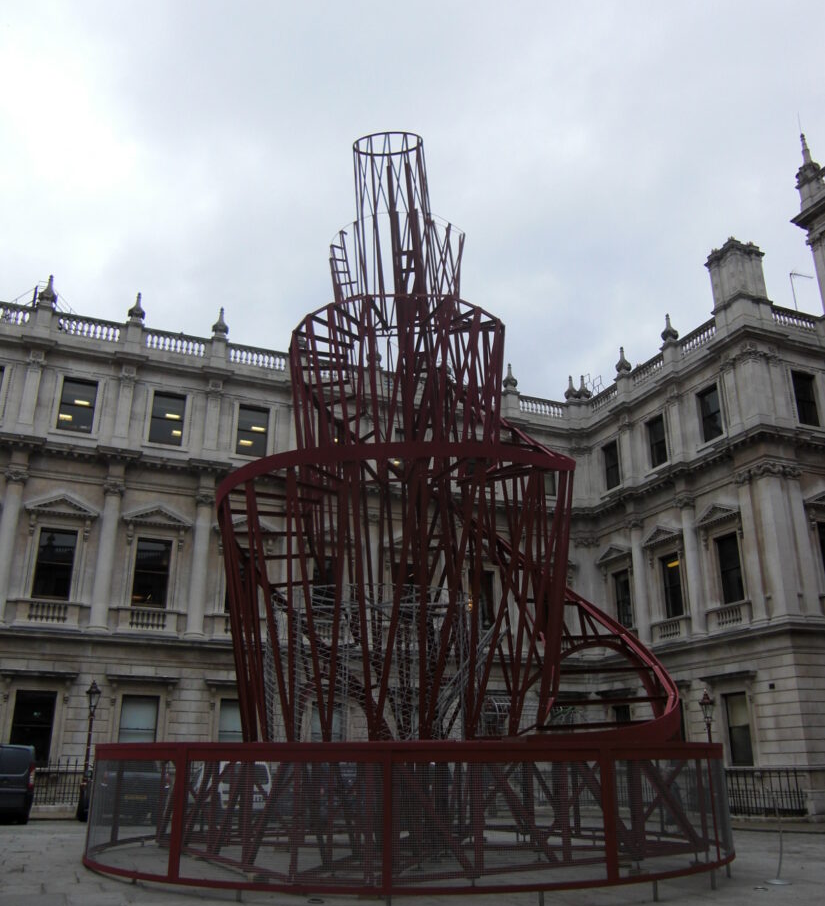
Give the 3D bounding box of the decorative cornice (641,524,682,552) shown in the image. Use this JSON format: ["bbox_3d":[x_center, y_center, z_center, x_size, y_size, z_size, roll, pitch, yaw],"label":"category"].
[{"bbox_3d":[9.337,3.058,33.259,0.356,0.759,2.356,8,-22,-22],"label":"decorative cornice"}]

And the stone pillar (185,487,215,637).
[{"bbox_3d":[-7.148,3.684,29.933,0.640,5.015,0.450,8,-22,-22],"label":"stone pillar"}]

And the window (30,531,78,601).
[{"bbox_3d":[-11.348,3.534,28.206,1.130,2.309,0.200,8,-22,-22],"label":"window"}]

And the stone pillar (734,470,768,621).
[{"bbox_3d":[10.892,3.036,28.597,0.400,4.795,0.696,9,-22,-21],"label":"stone pillar"}]

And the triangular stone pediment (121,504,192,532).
[{"bbox_3d":[-8.775,2.194,30.732,2.262,0.654,0.450,9,-22,-21],"label":"triangular stone pediment"}]

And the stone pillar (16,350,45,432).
[{"bbox_3d":[-12.629,-2.102,29.456,0.580,2.943,0.200,8,-22,-22],"label":"stone pillar"}]

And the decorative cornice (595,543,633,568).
[{"bbox_3d":[8.076,4.168,35.663,0.450,0.700,2.250,9,-22,-21],"label":"decorative cornice"}]

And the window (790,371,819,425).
[{"bbox_3d":[13.163,-1.790,29.765,1.080,1.921,0.200,8,-22,-22],"label":"window"}]

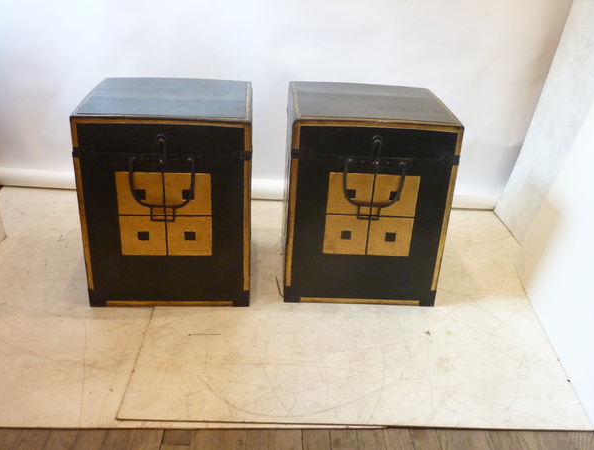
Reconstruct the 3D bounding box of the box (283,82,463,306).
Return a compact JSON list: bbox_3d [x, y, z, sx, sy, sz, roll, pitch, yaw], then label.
[{"bbox_3d":[0.180,-0.104,1.749,0.414,0.519,0.412,2,26,-3],"label":"box"}]

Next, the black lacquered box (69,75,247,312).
[{"bbox_3d":[-0.338,-0.104,1.691,0.414,0.519,0.412,1,26,-5],"label":"black lacquered box"}]

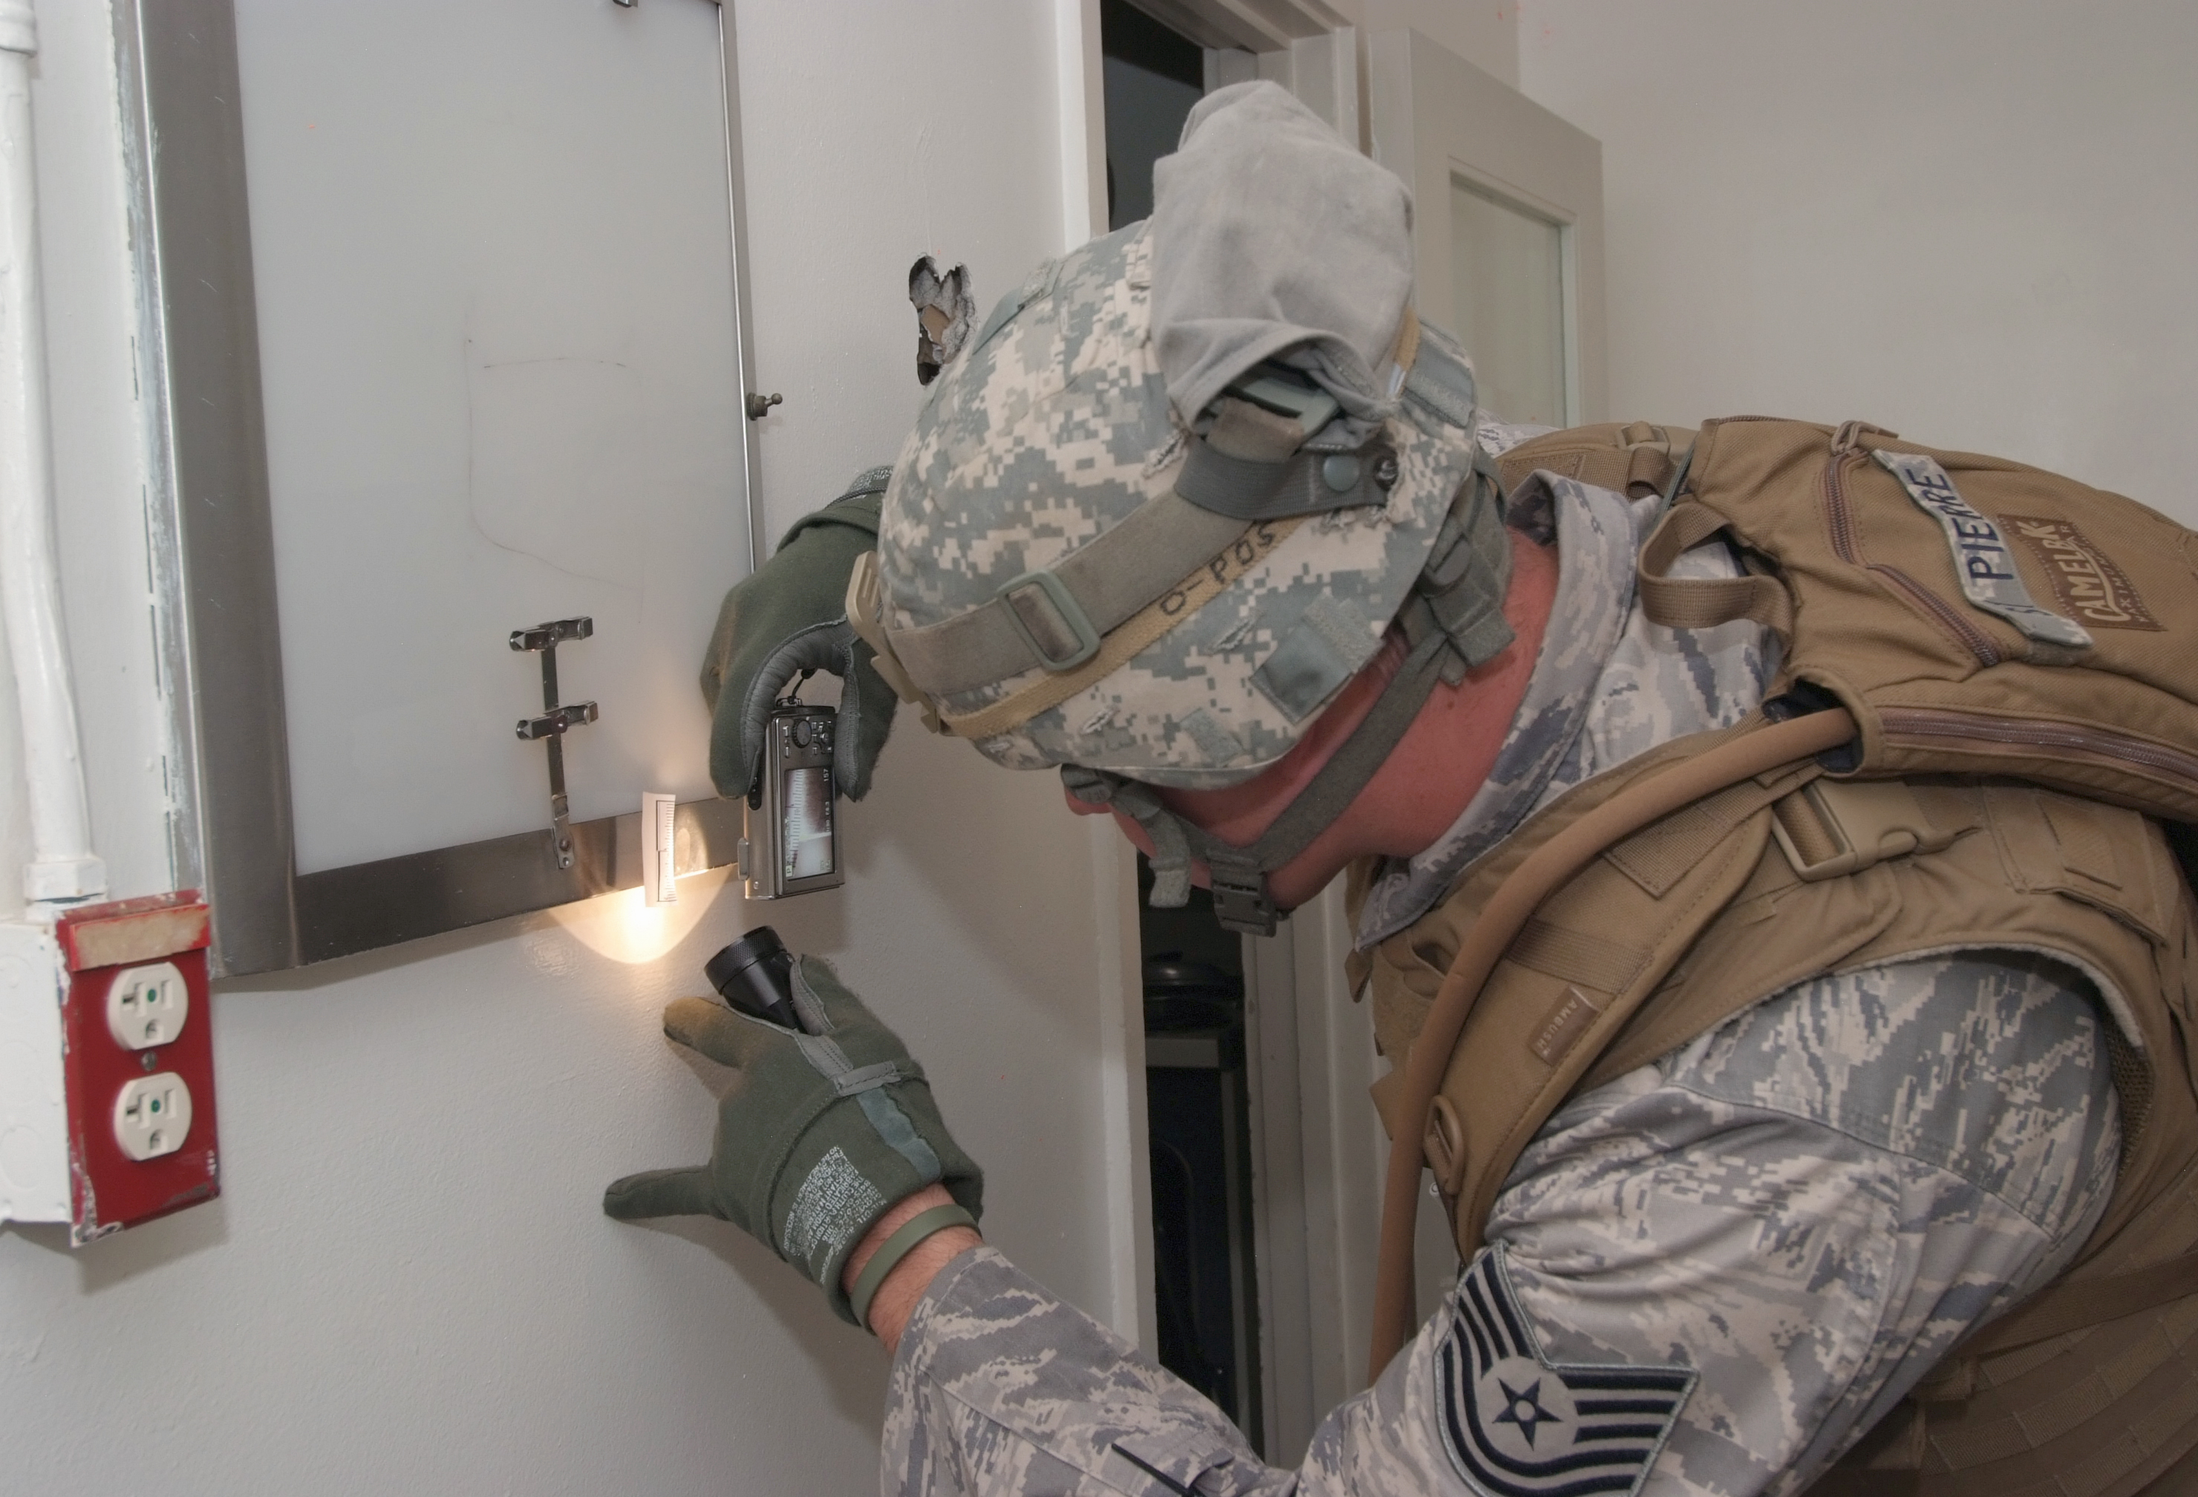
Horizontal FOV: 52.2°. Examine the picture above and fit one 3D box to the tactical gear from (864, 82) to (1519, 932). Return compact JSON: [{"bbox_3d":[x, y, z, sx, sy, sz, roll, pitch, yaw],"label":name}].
[{"bbox_3d":[0.057,-0.099,1.029,0.310,0.310,0.260,-32,27,12],"label":"tactical gear"}]

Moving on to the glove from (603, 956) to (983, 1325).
[{"bbox_3d":[-0.149,0.186,1.070,0.170,0.150,0.090,35,0,29],"label":"glove"}]

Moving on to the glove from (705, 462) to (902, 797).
[{"bbox_3d":[-0.145,-0.056,1.120,0.105,0.175,0.110,24,-7,-6],"label":"glove"}]

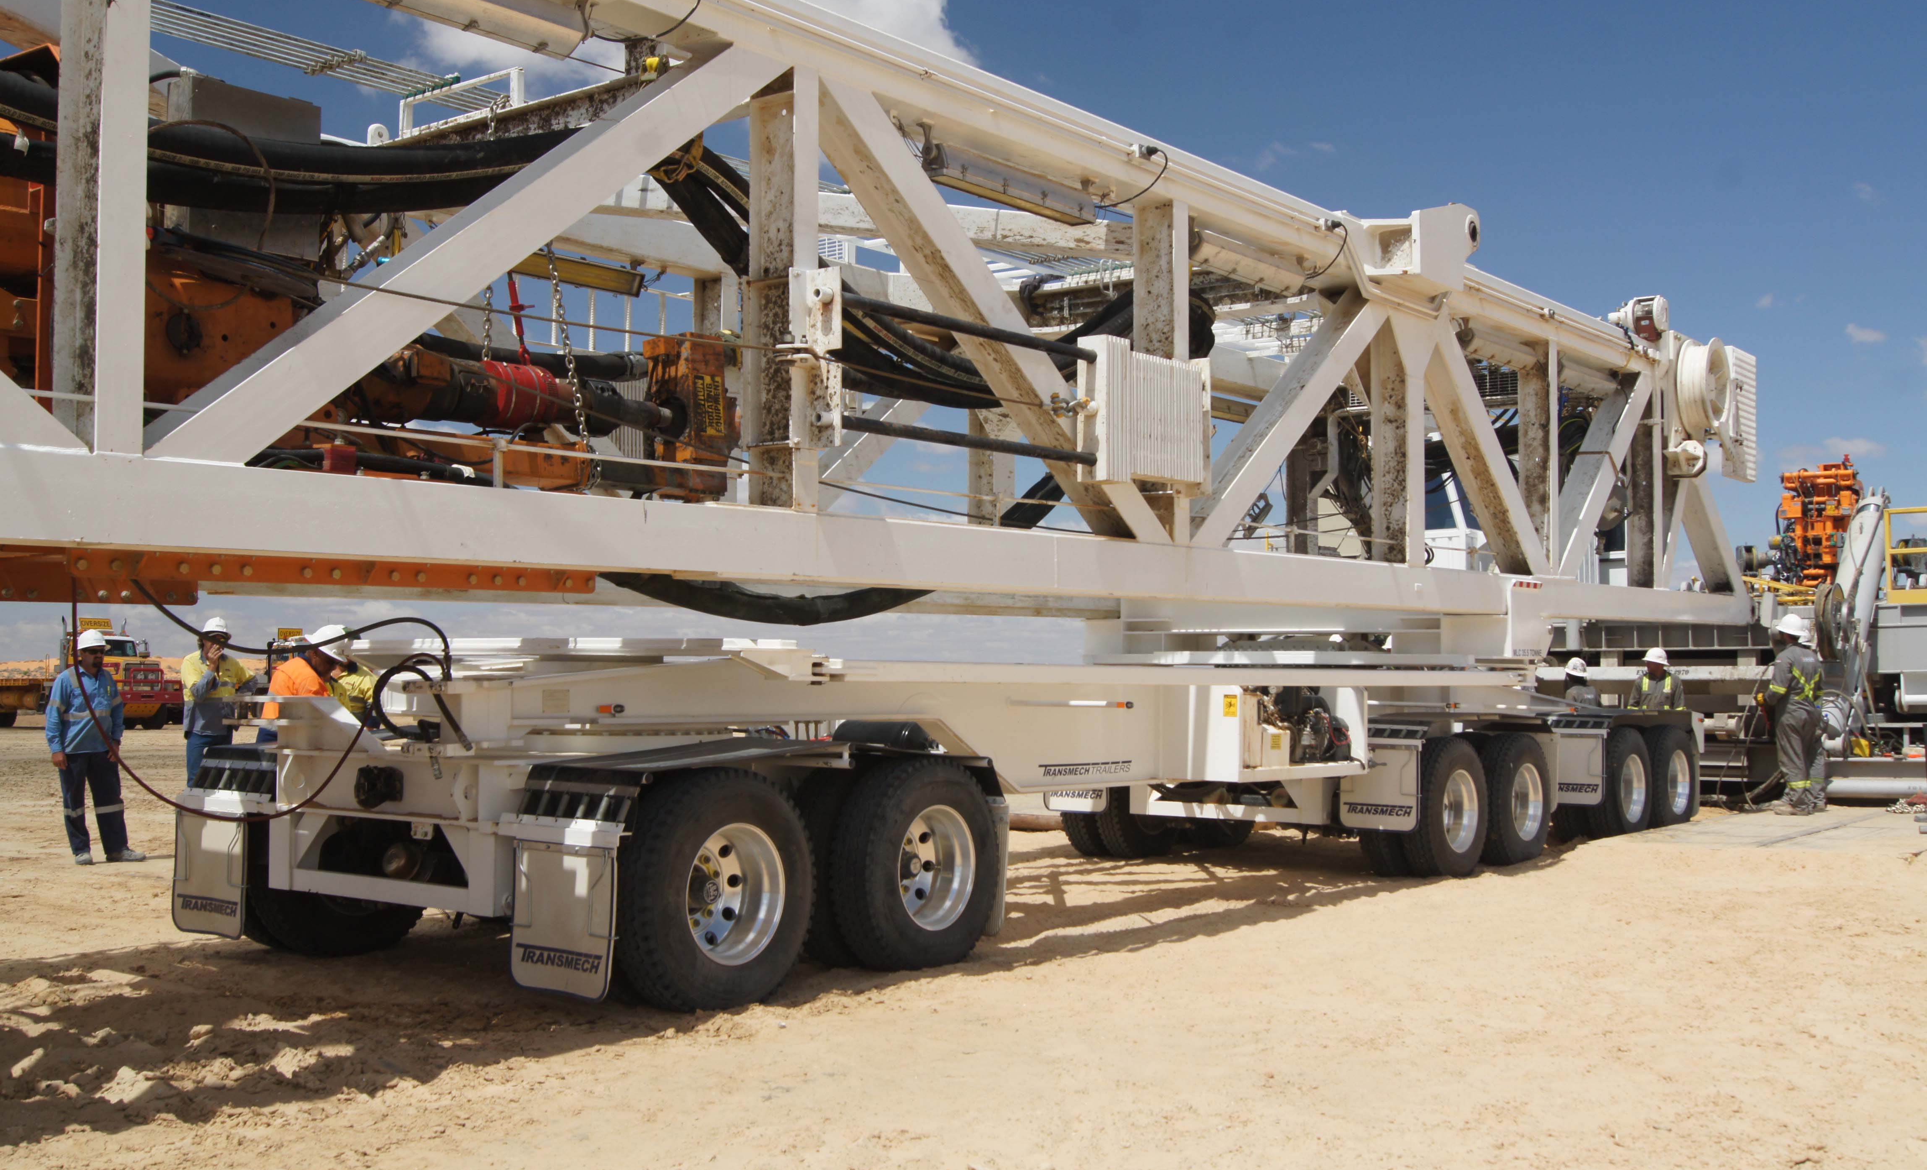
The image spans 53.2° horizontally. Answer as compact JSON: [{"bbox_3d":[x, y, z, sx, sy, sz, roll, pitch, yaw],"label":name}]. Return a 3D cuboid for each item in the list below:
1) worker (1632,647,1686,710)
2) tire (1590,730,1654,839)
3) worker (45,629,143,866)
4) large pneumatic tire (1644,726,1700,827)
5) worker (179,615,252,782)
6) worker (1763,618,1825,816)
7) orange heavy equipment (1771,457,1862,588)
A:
[{"bbox_3d":[7.360,1.529,20.363,0.600,1.720,0.380,-1,-3,20],"label":"worker"},{"bbox_3d":[5.734,1.764,16.803,0.280,1.010,1.010,-2,-3,38],"label":"tire"},{"bbox_3d":[-6.541,1.229,14.462,0.600,1.780,0.420,2,-3,-40],"label":"worker"},{"bbox_3d":[6.490,1.808,17.773,0.280,1.010,1.010,-2,-3,38],"label":"large pneumatic tire"},{"bbox_3d":[-6.127,1.180,15.761,0.620,1.830,0.420,2,-3,-37],"label":"worker"},{"bbox_3d":[7.761,1.198,17.961,0.540,1.850,0.500,1,-3,-25],"label":"worker"},{"bbox_3d":[11.082,-0.791,25.000,1.080,1.750,1.100,-2,-3,38],"label":"orange heavy equipment"}]

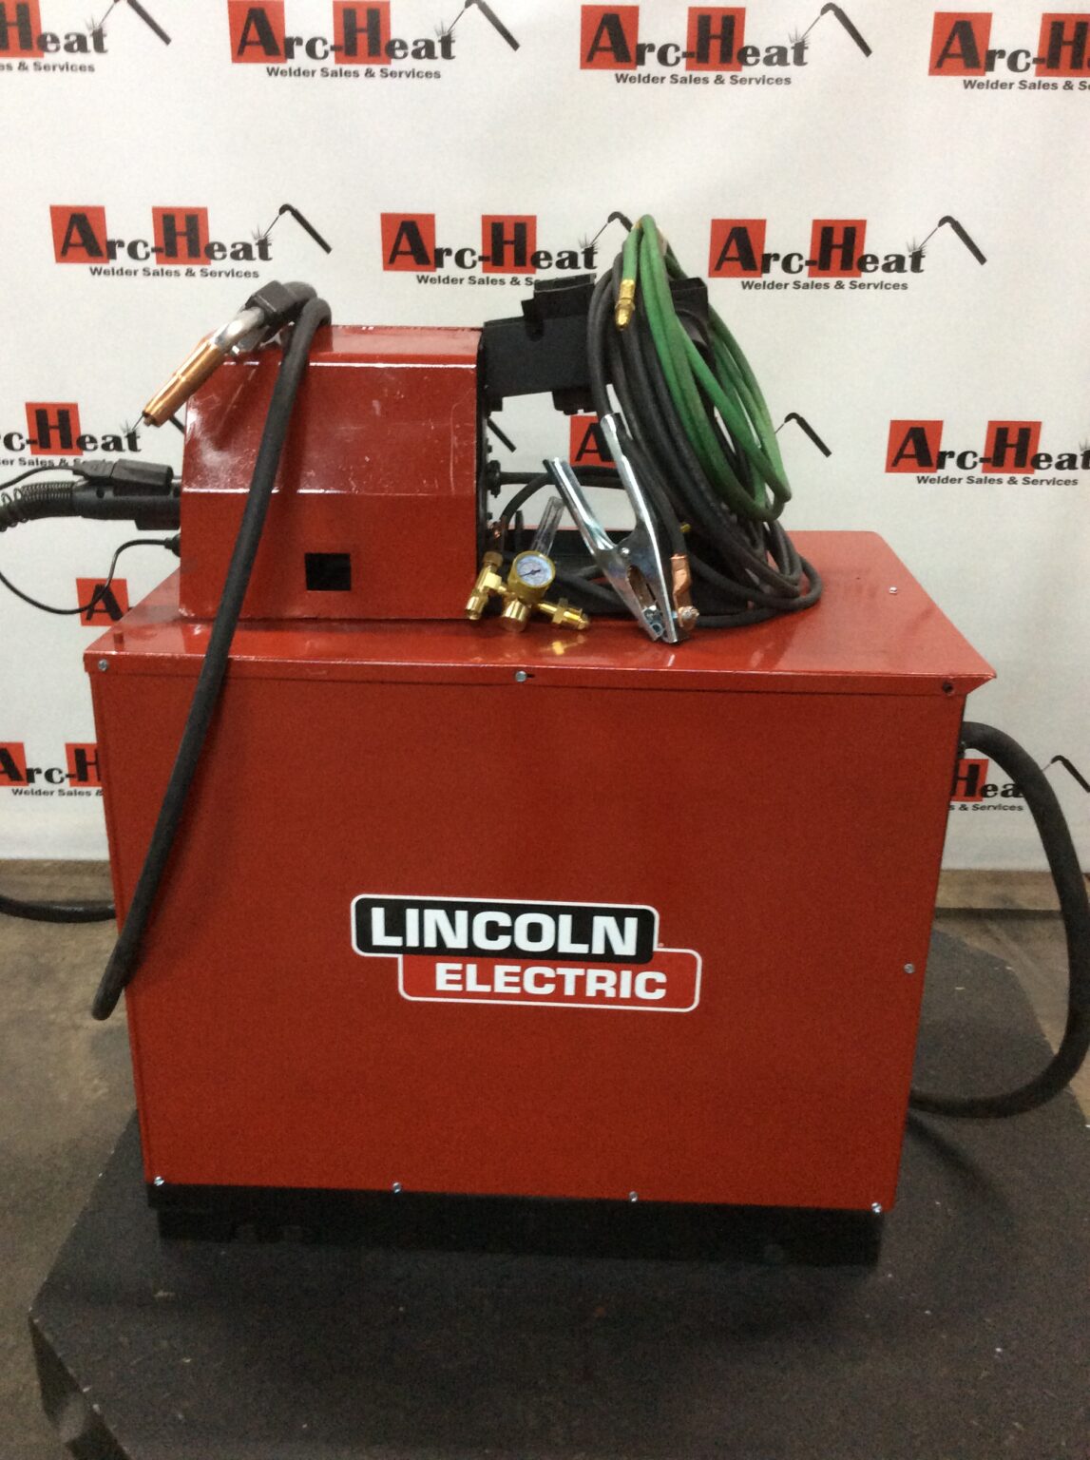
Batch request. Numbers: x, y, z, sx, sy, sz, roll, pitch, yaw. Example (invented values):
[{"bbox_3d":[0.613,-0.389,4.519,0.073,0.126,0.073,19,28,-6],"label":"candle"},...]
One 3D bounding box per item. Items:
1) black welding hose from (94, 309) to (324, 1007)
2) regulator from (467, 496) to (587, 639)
[{"bbox_3d":[-0.333,-0.060,1.315,0.235,0.687,0.250,1,21,2],"label":"black welding hose"},{"bbox_3d":[-0.017,-0.159,1.301,0.121,0.121,0.090,-1,21,-4],"label":"regulator"}]

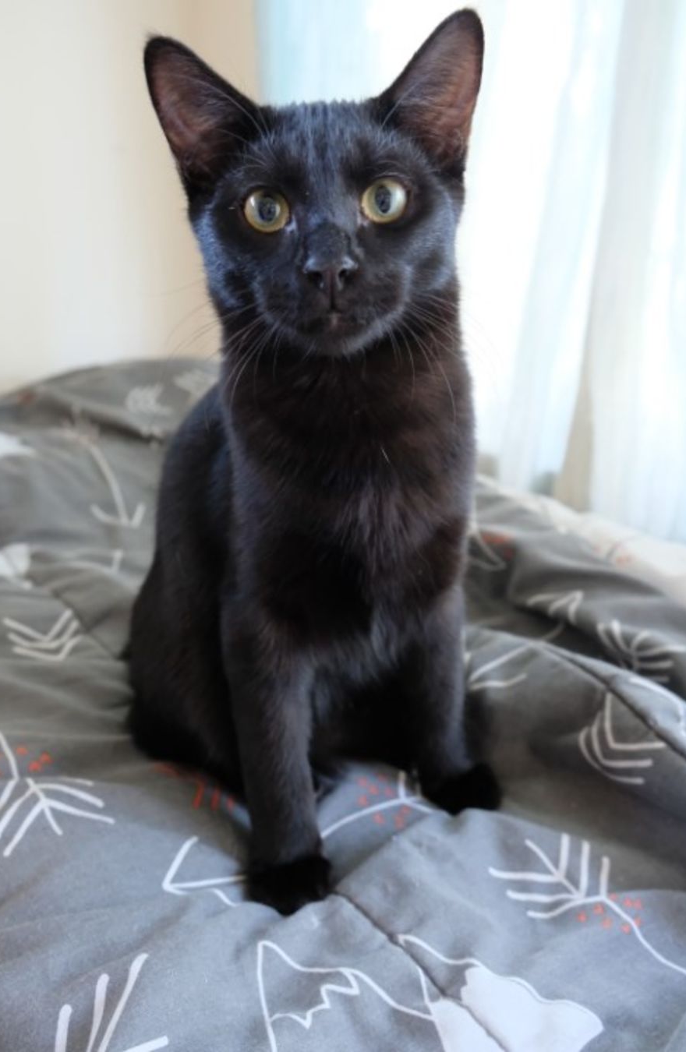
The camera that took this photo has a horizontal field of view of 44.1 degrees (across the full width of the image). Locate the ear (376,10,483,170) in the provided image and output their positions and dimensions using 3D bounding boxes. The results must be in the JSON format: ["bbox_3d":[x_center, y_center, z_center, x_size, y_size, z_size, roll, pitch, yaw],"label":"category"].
[{"bbox_3d":[0.042,-0.191,0.367,0.046,0.062,0.033,12,21,-22],"label":"ear"}]

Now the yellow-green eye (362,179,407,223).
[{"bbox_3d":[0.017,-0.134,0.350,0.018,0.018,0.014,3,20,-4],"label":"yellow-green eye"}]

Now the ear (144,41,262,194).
[{"bbox_3d":[-0.062,-0.182,0.367,0.046,0.062,0.033,-19,20,22],"label":"ear"}]

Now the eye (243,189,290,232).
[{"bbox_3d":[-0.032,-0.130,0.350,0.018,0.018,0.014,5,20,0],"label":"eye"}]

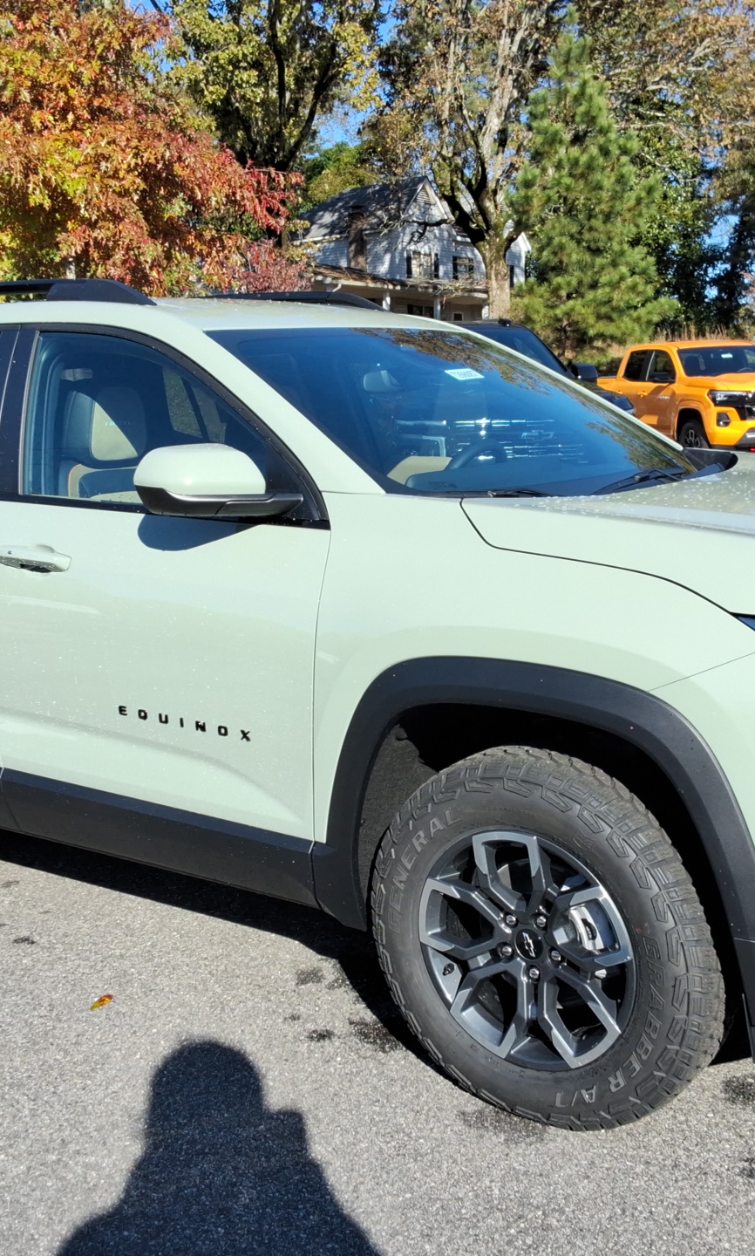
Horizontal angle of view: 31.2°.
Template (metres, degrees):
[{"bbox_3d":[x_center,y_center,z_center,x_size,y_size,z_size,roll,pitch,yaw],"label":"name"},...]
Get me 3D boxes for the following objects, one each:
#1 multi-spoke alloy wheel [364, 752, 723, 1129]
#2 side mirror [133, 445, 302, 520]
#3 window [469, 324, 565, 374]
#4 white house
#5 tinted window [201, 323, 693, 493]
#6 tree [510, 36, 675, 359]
[{"bbox_3d":[0.344,0.603,2.674,0.735,0.735,0.240,5,12,35],"label":"multi-spoke alloy wheel"},{"bbox_3d":[-0.326,-0.302,2.751,0.200,0.160,0.260,5,12,35],"label":"side mirror"},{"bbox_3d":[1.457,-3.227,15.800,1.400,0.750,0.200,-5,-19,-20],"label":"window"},{"bbox_3d":[1.800,-17.800,68.000,10.000,9.500,10.000,-6,11,-23],"label":"white house"},{"bbox_3d":[0.248,-0.571,3.474,0.850,0.120,1.420,40,29,23],"label":"tinted window"},{"bbox_3d":[5.084,-10.168,32.000,3.800,7.700,3.800,-1,10,0],"label":"tree"}]

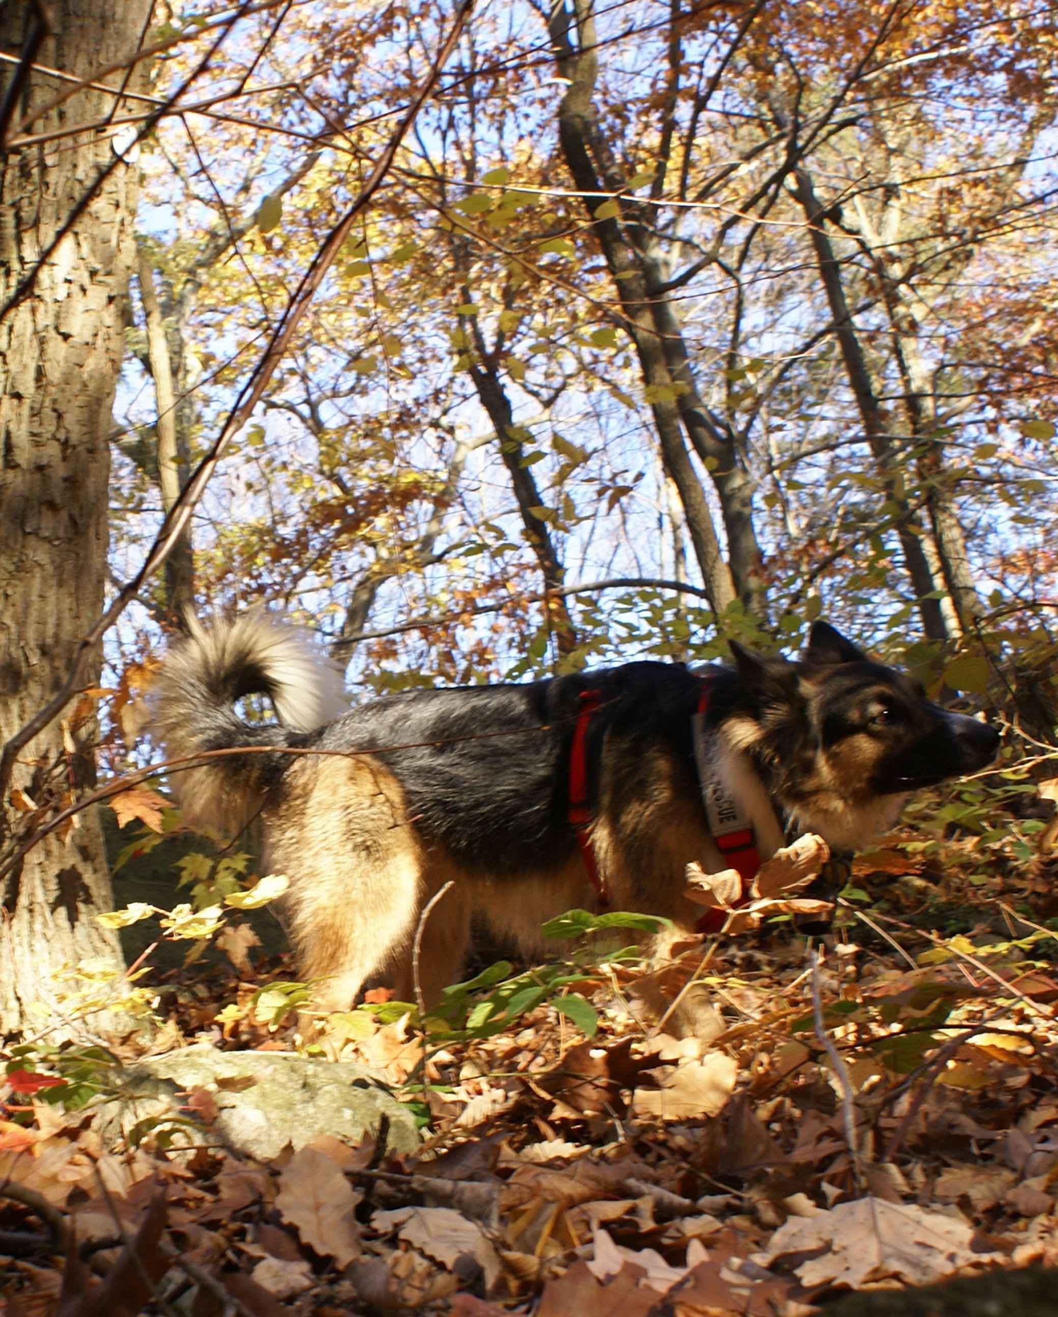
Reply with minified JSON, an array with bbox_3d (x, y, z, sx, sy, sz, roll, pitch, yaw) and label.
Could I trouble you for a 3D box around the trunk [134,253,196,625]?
[{"bbox_3d":[-1.929,-1.205,7.800,0.130,2.032,0.130,-6,-8,-13],"label":"trunk"}]

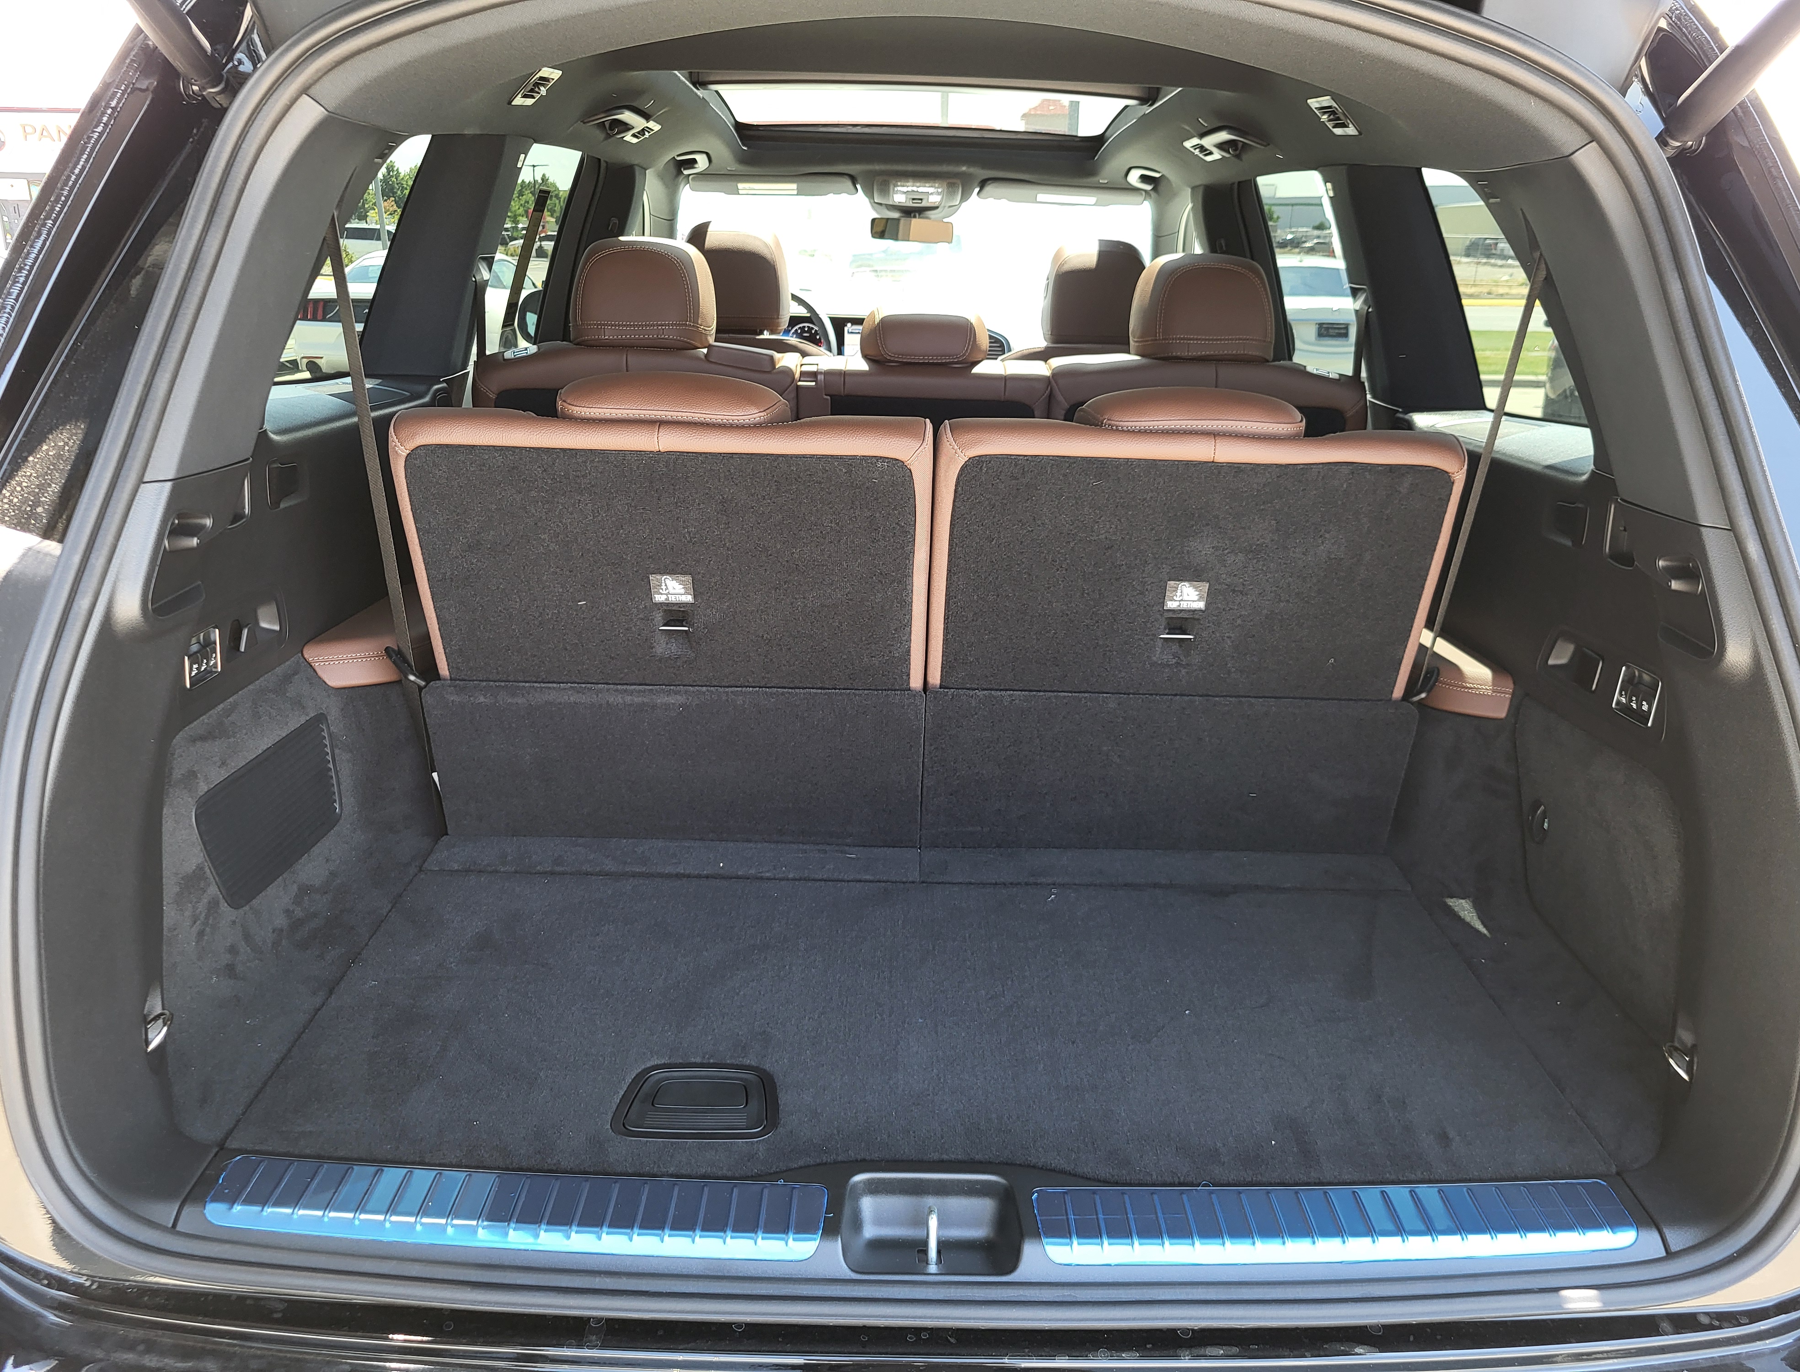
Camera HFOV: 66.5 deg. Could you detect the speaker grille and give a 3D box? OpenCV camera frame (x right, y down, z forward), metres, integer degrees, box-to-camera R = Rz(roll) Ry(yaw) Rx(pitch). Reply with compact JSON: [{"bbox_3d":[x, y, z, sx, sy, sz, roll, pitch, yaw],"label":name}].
[{"bbox_3d":[-0.570,0.112,1.263,0.020,0.118,0.245,2,18,3],"label":"speaker grille"}]

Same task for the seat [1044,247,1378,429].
[{"bbox_3d":[0.461,-0.264,2.585,0.509,1.080,0.850,1,20,0],"label":"seat"}]

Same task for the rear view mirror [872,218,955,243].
[{"bbox_3d":[0.033,-1.239,3.740,0.235,0.060,0.040,7,25,16],"label":"rear view mirror"}]

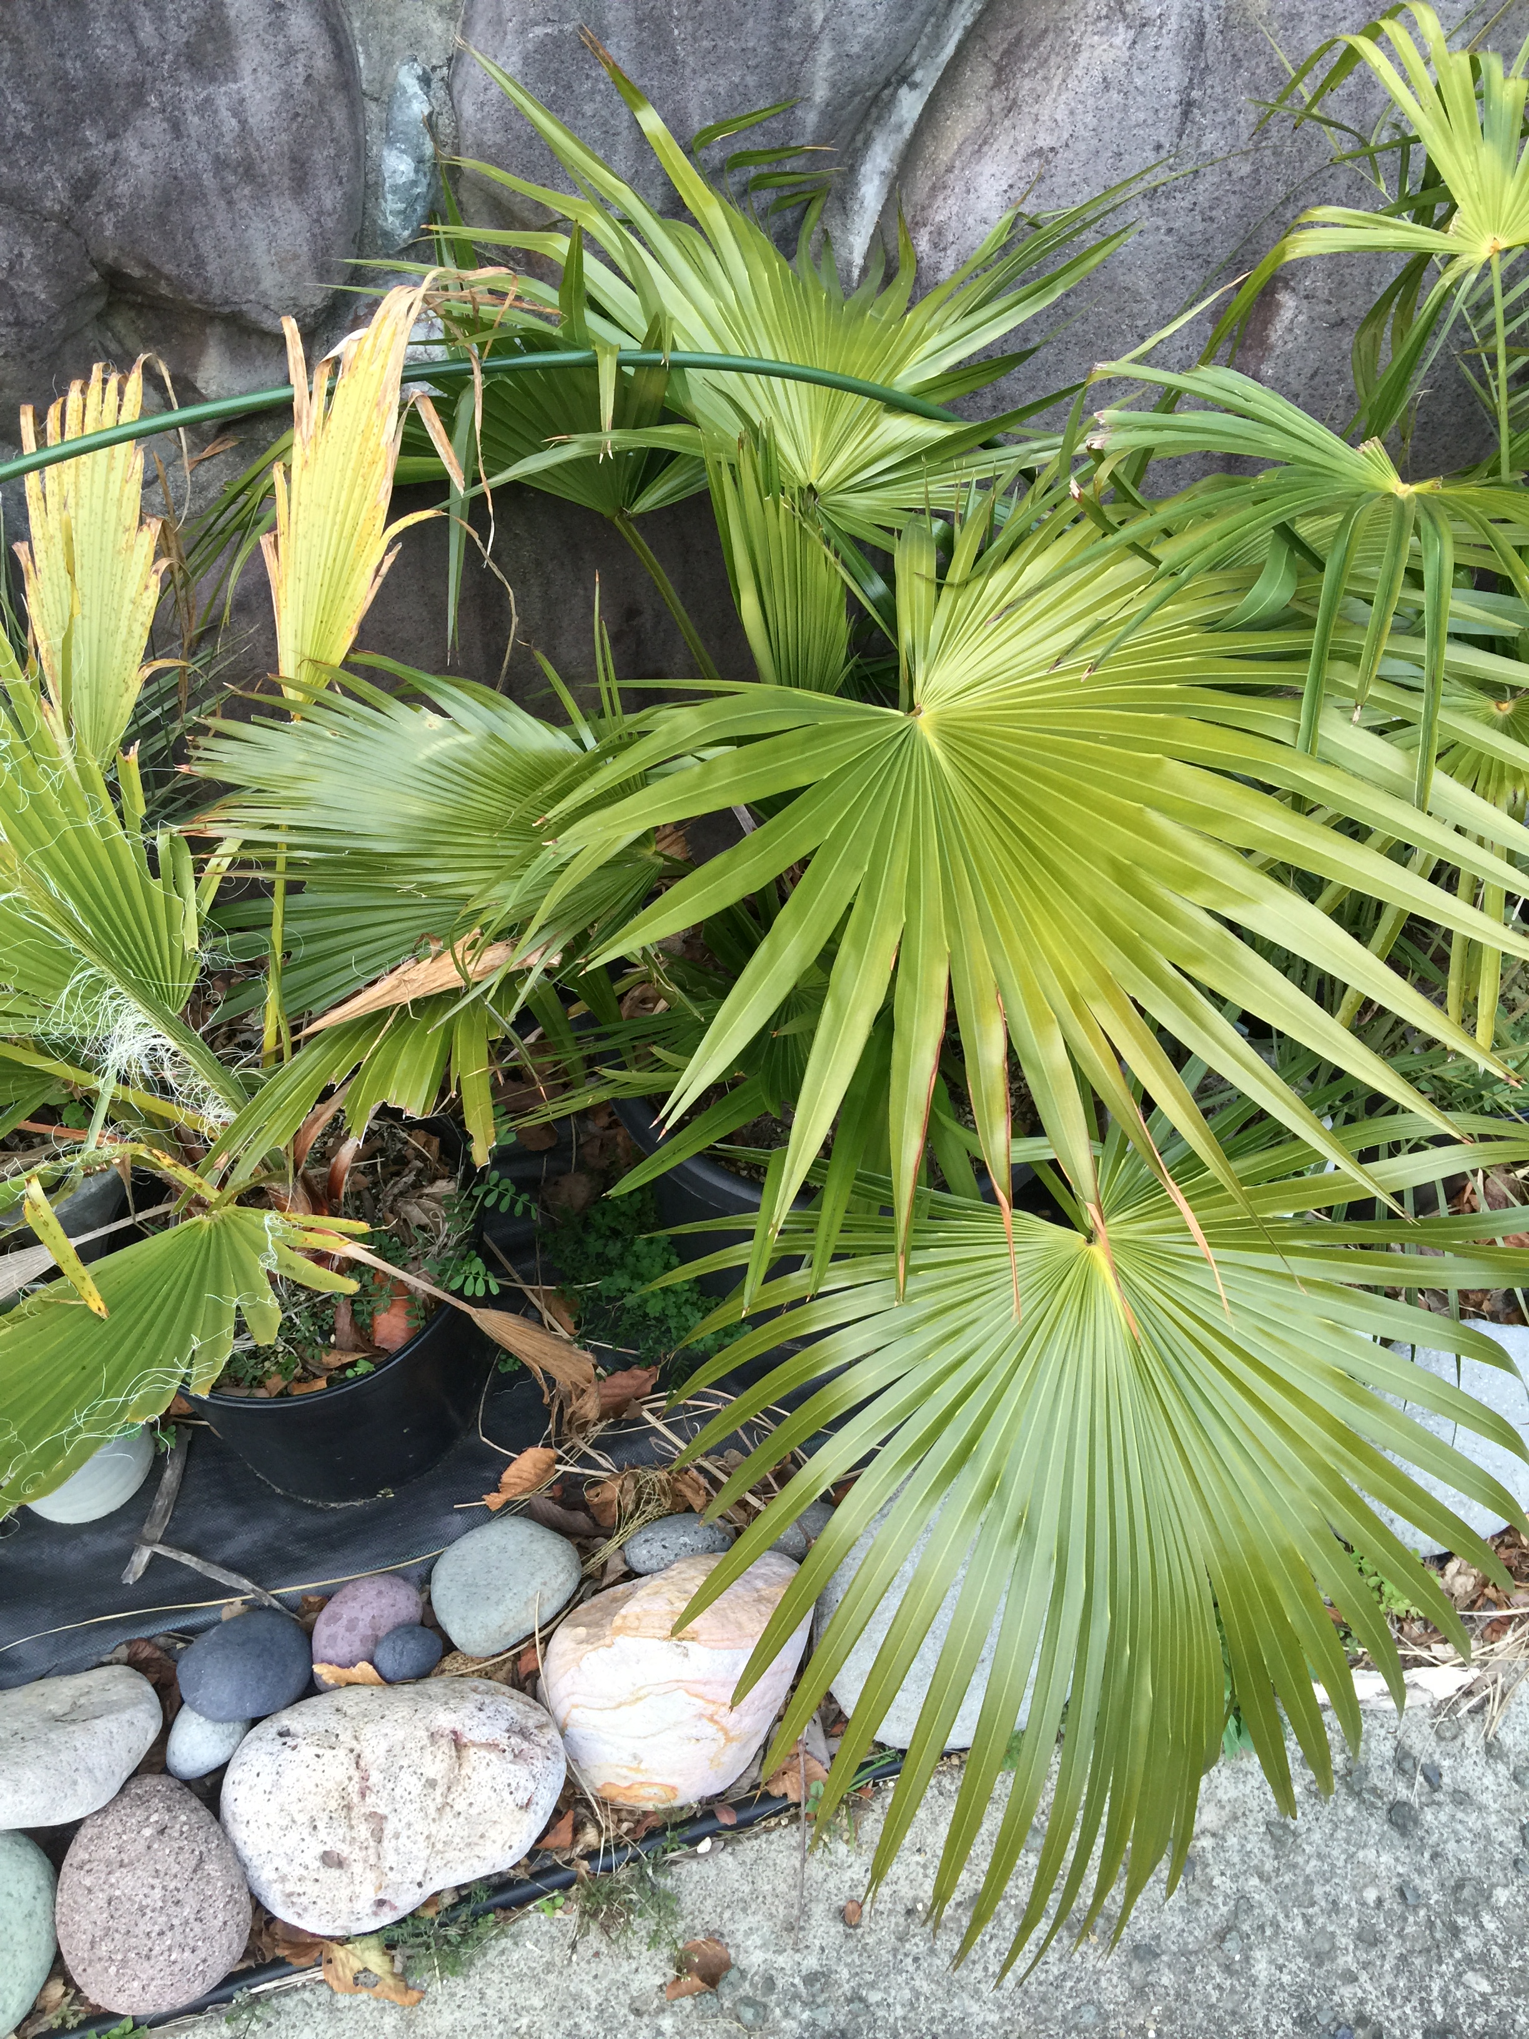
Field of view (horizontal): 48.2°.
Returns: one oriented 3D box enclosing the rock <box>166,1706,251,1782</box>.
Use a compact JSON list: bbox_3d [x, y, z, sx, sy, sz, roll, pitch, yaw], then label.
[{"bbox_3d":[-0.409,0.528,1.258,0.065,0.042,0.050,-38,63,-25],"label":"rock"}]

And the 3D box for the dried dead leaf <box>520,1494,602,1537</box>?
[{"bbox_3d":[-0.155,0.398,1.363,0.075,0.028,0.034,19,56,13],"label":"dried dead leaf"}]

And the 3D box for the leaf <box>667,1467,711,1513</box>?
[{"bbox_3d":[-0.060,0.372,1.351,0.037,0.030,0.037,0,54,0],"label":"leaf"}]

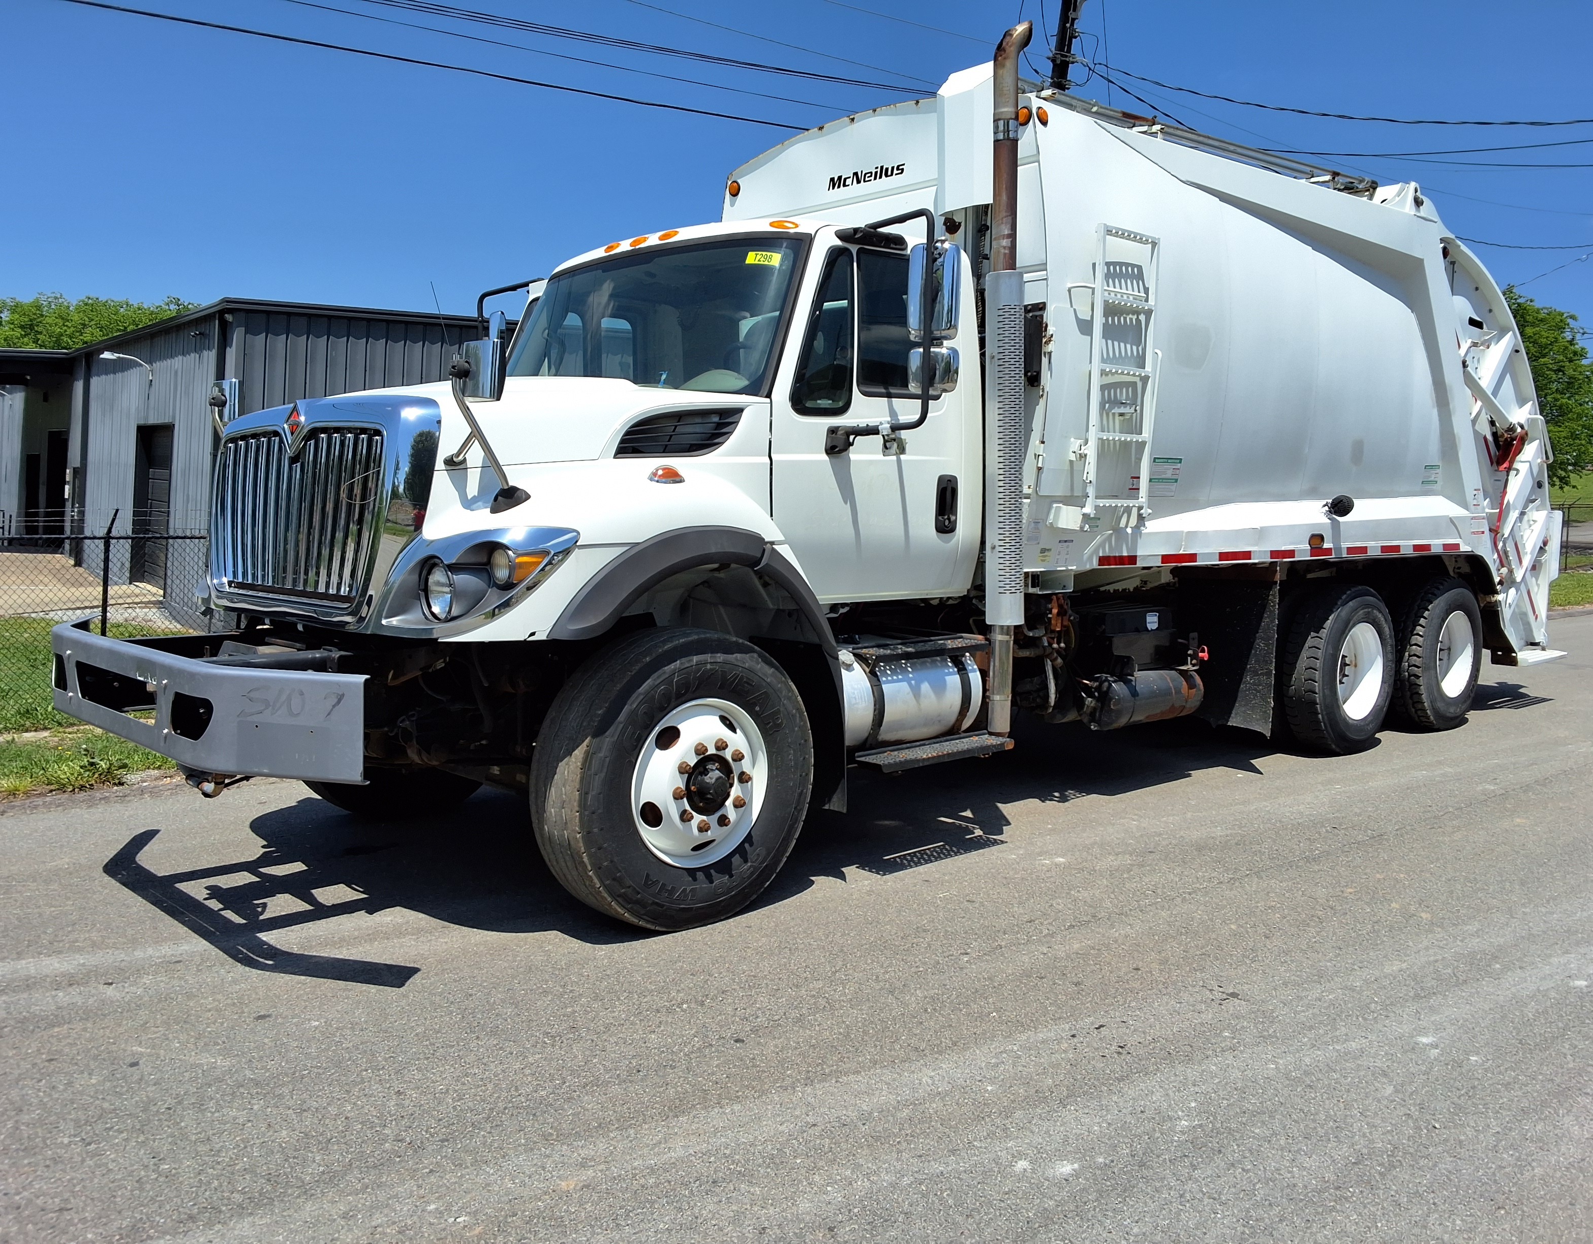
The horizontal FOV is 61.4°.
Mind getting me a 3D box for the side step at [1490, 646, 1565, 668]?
[{"bbox_3d":[5.567,0.267,10.166,0.800,0.075,0.250,-4,7,-42],"label":"side step"}]

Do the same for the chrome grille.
[{"bbox_3d":[-1.809,-0.374,4.807,0.140,0.610,1.370,-4,7,-42],"label":"chrome grille"}]

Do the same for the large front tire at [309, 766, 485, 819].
[{"bbox_3d":[-1.853,0.393,6.294,1.060,1.055,0.315,-4,7,-42],"label":"large front tire"}]

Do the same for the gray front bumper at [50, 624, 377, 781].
[{"bbox_3d":[-2.148,0.208,4.549,0.340,0.330,2.450,-4,7,-42],"label":"gray front bumper"}]

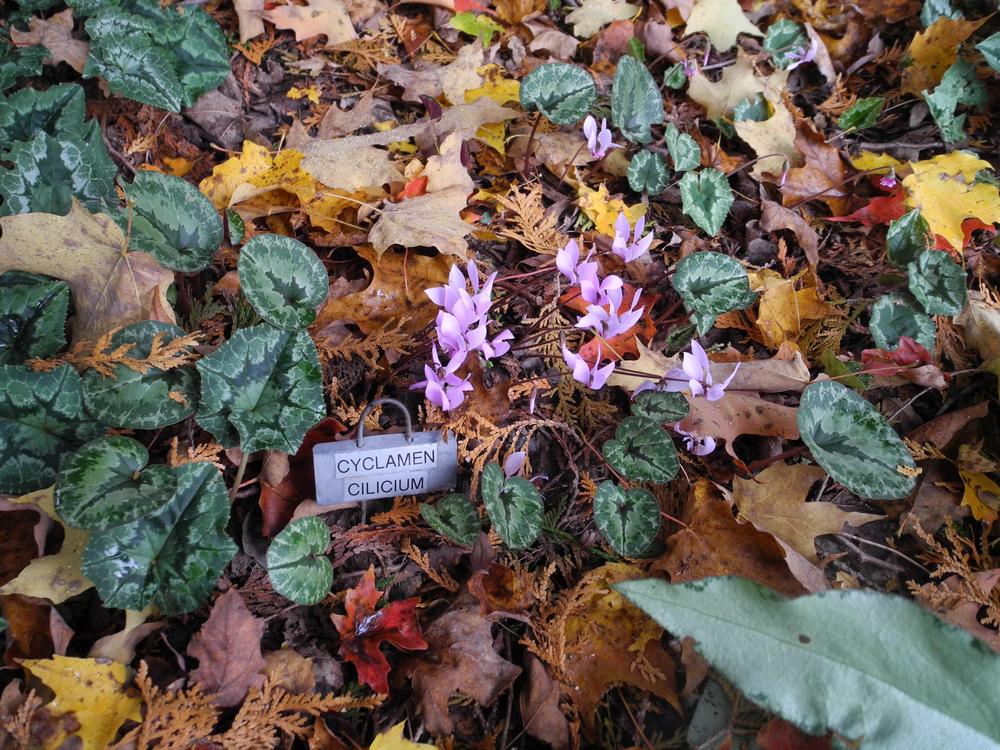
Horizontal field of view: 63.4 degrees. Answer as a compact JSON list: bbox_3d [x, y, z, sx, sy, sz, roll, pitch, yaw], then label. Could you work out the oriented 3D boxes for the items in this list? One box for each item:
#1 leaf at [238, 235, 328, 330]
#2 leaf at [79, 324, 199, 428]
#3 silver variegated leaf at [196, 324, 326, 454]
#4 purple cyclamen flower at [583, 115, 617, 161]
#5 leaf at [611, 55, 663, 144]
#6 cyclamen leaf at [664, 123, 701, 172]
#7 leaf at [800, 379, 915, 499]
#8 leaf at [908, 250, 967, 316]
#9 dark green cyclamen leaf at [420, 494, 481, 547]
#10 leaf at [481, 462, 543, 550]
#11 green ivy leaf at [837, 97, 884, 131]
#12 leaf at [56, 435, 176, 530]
[{"bbox_3d":[-0.138,-0.060,0.515,0.051,0.010,0.065,-42,88,-15],"label":"leaf"},{"bbox_3d":[-0.205,0.001,0.462,0.063,0.016,0.081,-20,56,-15],"label":"leaf"},{"bbox_3d":[-0.136,0.005,0.462,0.079,0.017,0.083,18,66,0],"label":"silver variegated leaf"},{"bbox_3d":[0.079,-0.188,0.640,0.026,0.026,0.022,6,50,5],"label":"purple cyclamen flower"},{"bbox_3d":[0.104,-0.210,0.615,0.038,0.016,0.078,-3,75,11],"label":"leaf"},{"bbox_3d":[0.150,-0.188,0.665,0.025,0.011,0.041,-6,90,9],"label":"cyclamen leaf"},{"bbox_3d":[0.193,0.035,0.437,0.070,0.016,0.069,32,50,8],"label":"leaf"},{"bbox_3d":[0.276,-0.058,0.510,0.042,0.014,0.048,-19,61,-11],"label":"leaf"},{"bbox_3d":[-0.022,0.074,0.427,0.022,0.012,0.038,-33,52,-26],"label":"dark green cyclamen leaf"},{"bbox_3d":[0.008,0.076,0.472,0.033,0.013,0.051,-5,71,-1],"label":"leaf"},{"bbox_3d":[0.314,-0.227,0.700,0.062,0.012,0.025,-35,60,-20],"label":"green ivy leaf"},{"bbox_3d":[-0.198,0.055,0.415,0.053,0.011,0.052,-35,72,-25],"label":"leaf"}]

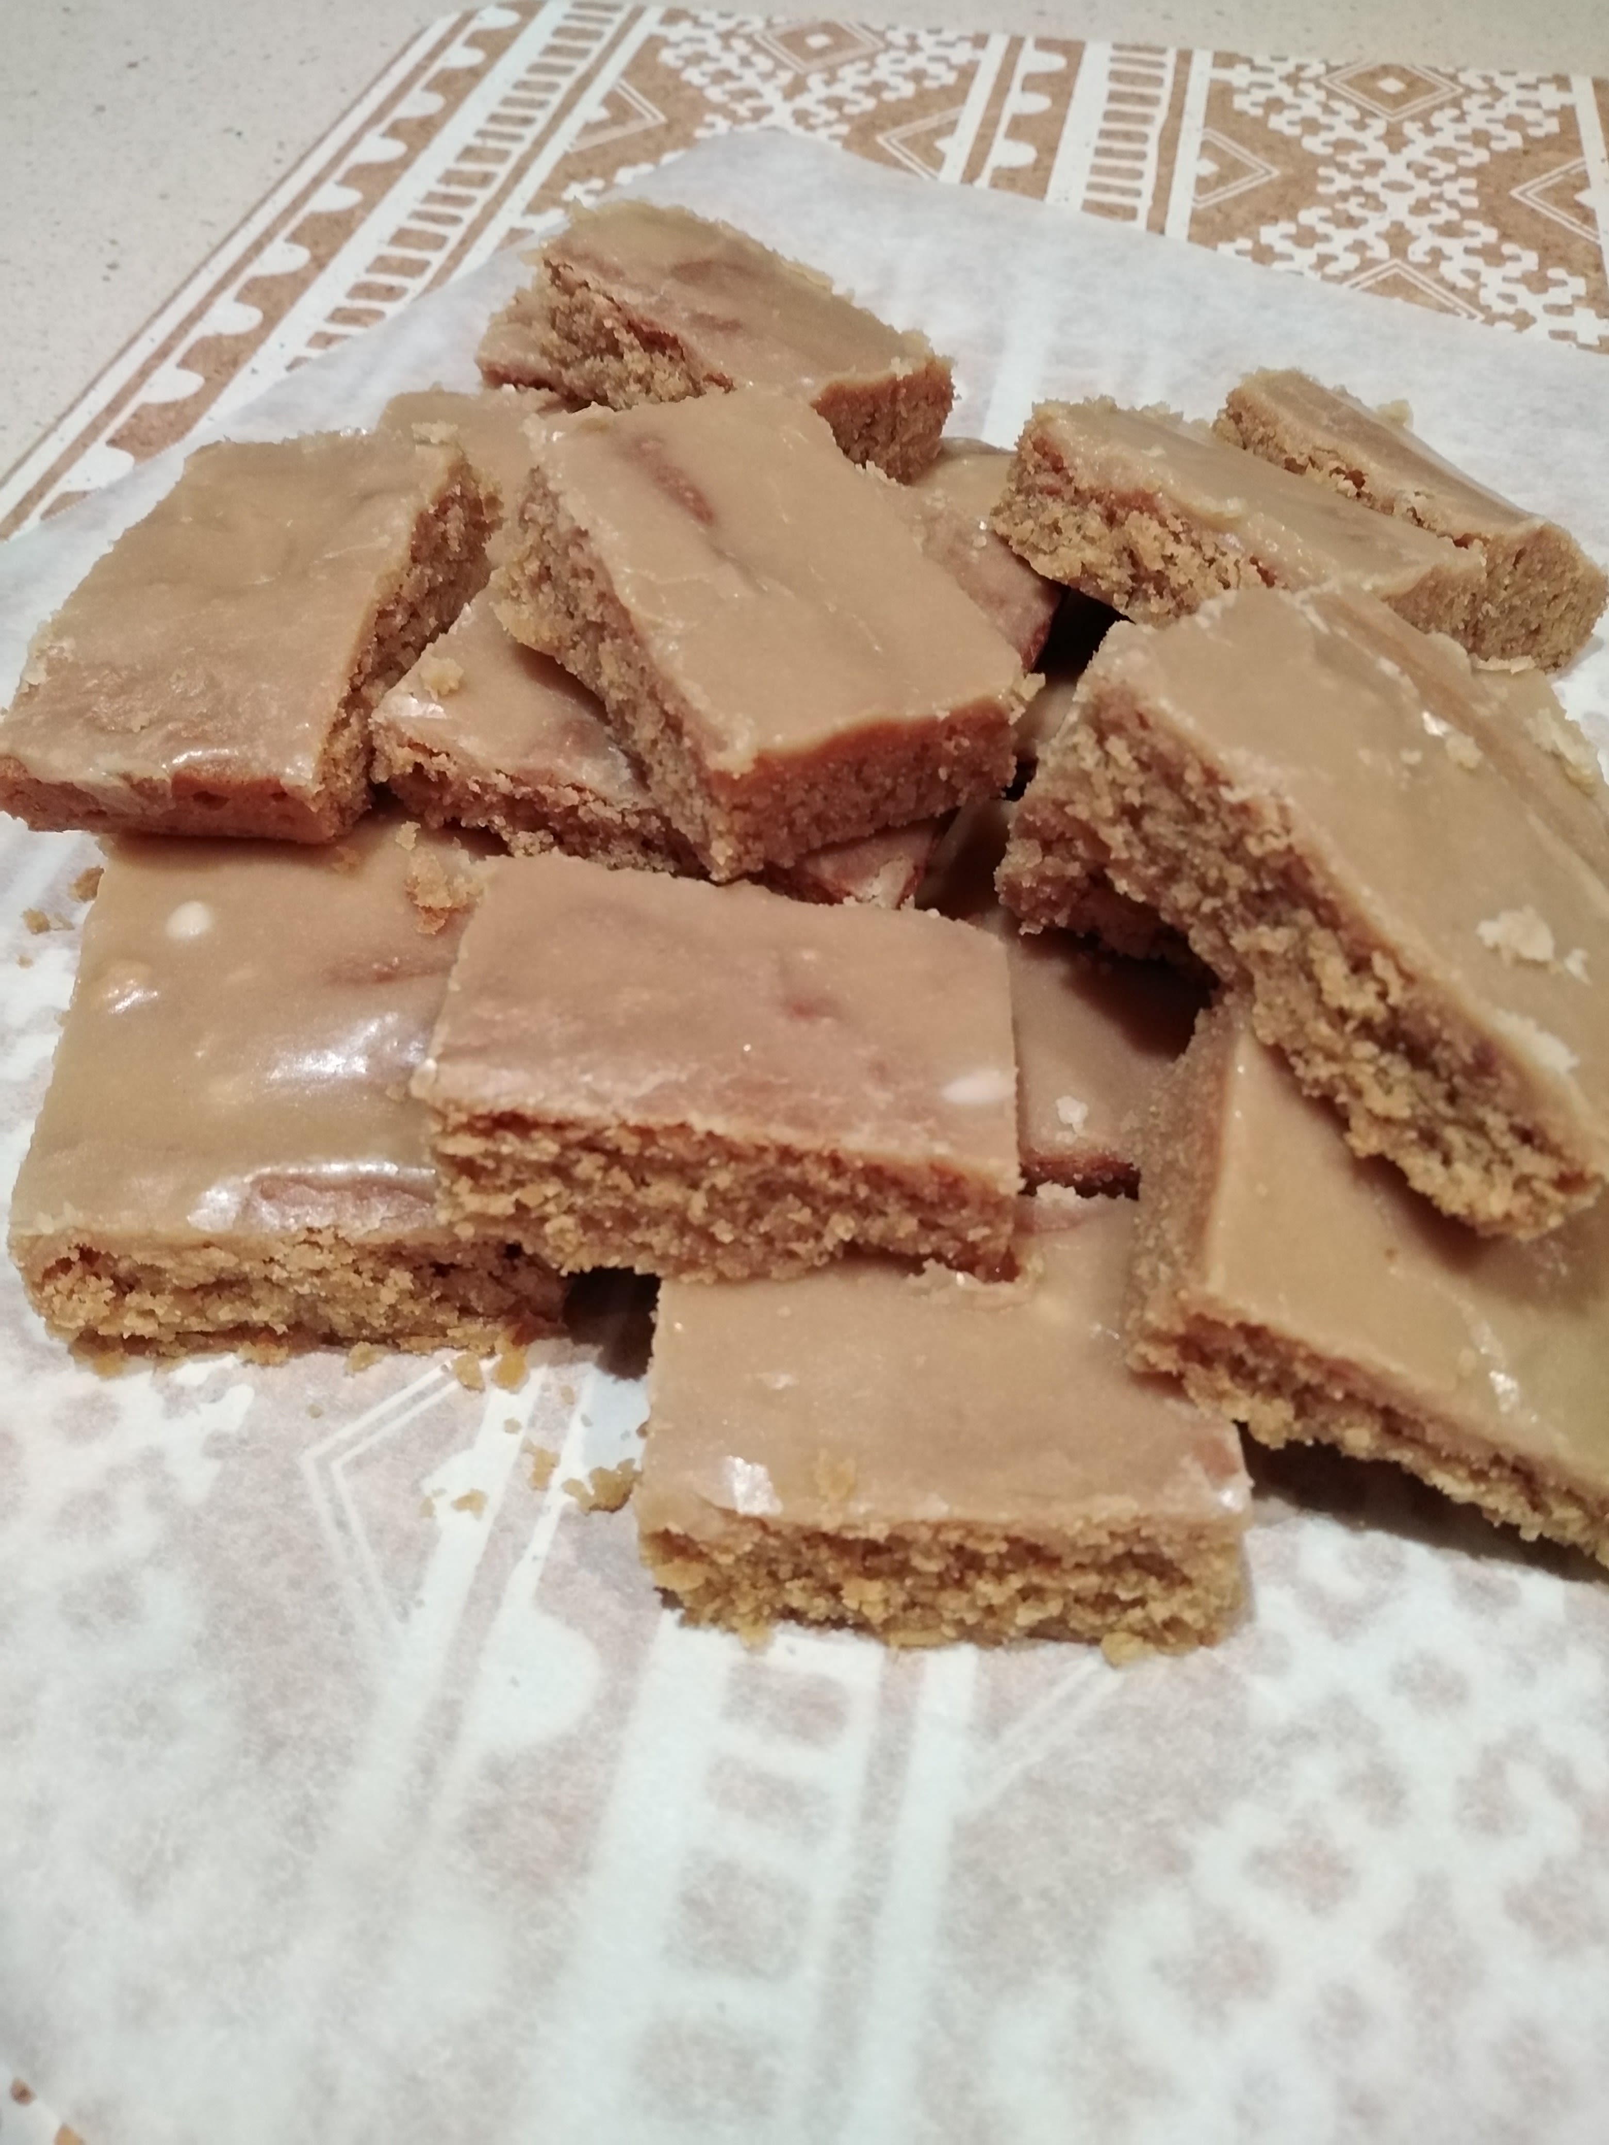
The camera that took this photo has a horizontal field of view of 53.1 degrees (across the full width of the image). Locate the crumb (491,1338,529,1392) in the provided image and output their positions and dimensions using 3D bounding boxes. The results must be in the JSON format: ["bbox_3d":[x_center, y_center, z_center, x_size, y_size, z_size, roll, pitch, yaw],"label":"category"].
[{"bbox_3d":[-0.033,0.033,0.182,0.004,0.003,0.005,-2,52,0],"label":"crumb"}]

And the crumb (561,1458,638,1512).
[{"bbox_3d":[-0.022,0.043,0.172,0.008,0.006,0.005,-2,52,0],"label":"crumb"}]

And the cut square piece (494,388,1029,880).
[{"bbox_3d":[-0.005,-0.058,0.206,0.041,0.018,0.060,-19,61,-19],"label":"cut square piece"}]

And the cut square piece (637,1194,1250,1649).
[{"bbox_3d":[0.013,0.035,0.165,0.054,0.026,0.035,-1,51,2],"label":"cut square piece"}]

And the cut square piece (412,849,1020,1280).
[{"bbox_3d":[-0.008,0.001,0.162,0.054,0.022,0.031,7,46,-4],"label":"cut square piece"}]

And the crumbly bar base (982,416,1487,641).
[{"bbox_3d":[0.061,-0.076,0.233,0.030,0.016,0.063,-22,48,-26],"label":"crumbly bar base"}]

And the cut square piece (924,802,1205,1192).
[{"bbox_3d":[0.043,-0.005,0.197,0.054,0.023,0.054,1,52,2],"label":"cut square piece"}]

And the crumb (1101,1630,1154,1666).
[{"bbox_3d":[0.032,0.057,0.161,0.005,0.004,0.003,-2,52,0],"label":"crumb"}]

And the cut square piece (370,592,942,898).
[{"bbox_3d":[-0.011,-0.046,0.226,0.078,0.018,0.053,23,57,17],"label":"cut square piece"}]

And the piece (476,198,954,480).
[{"bbox_3d":[-0.011,-0.116,0.265,0.032,0.021,0.057,-35,63,-22],"label":"piece"}]

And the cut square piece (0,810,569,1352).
[{"bbox_3d":[-0.057,-0.002,0.196,0.055,0.024,0.066,0,53,-7],"label":"cut square piece"}]

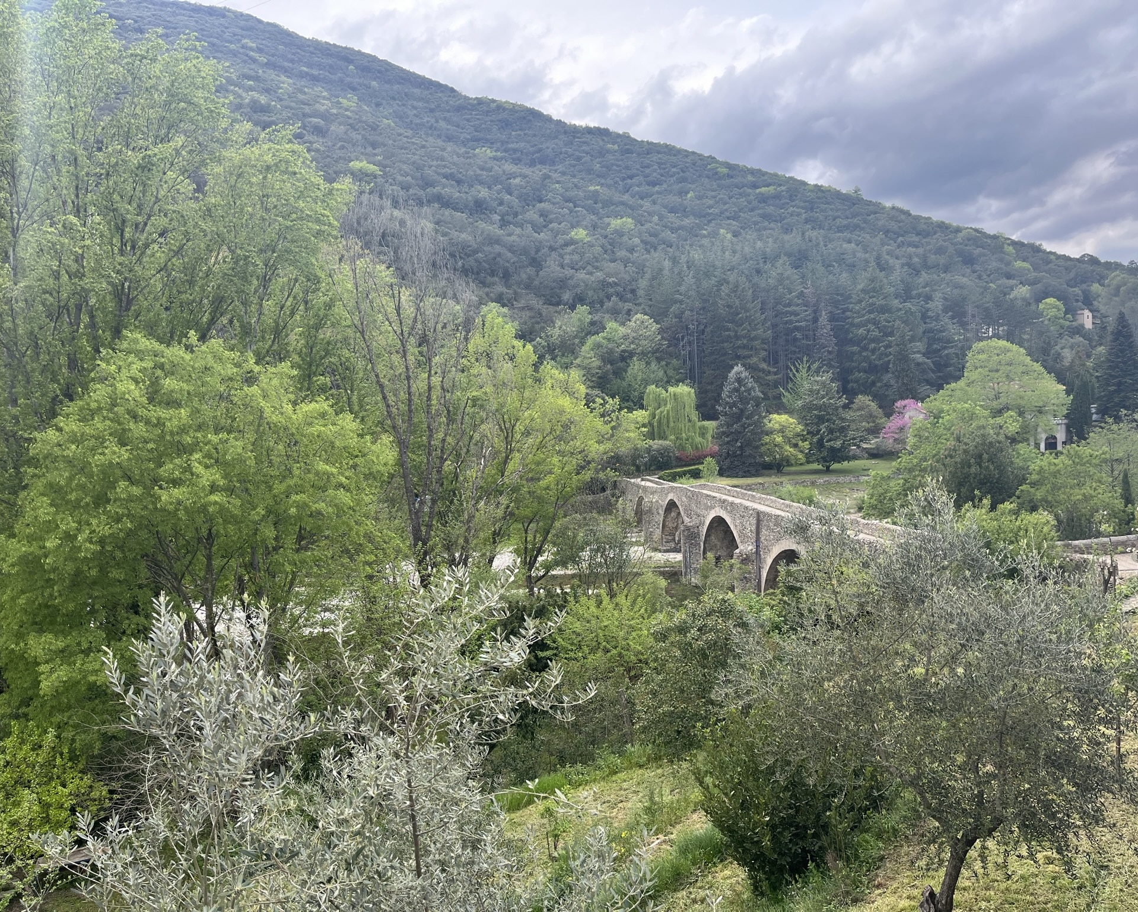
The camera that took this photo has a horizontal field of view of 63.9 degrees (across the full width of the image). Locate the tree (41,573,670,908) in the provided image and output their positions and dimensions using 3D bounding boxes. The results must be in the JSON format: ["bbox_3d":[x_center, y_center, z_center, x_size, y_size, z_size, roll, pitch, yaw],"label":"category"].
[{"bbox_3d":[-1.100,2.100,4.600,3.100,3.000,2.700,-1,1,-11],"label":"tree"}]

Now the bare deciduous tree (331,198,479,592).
[{"bbox_3d":[-11.739,-4.840,66.000,10.641,28.146,10.641,0,1,-10],"label":"bare deciduous tree"}]

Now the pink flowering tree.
[{"bbox_3d":[52.506,-4.462,143.000,8.478,8.776,8.478,0,1,20],"label":"pink flowering tree"}]

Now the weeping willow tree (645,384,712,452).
[{"bbox_3d":[16.530,-5.201,137.000,10.118,11.115,10.118,0,1,7],"label":"weeping willow tree"}]

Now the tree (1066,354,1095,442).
[{"bbox_3d":[84.018,-9.205,150.000,4.681,14.822,4.681,0,1,29],"label":"tree"}]

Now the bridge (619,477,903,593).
[{"bbox_3d":[13.300,6.800,85.000,5.200,8.200,75.000,0,1,-7],"label":"bridge"}]

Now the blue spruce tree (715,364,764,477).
[{"bbox_3d":[23.778,-4.954,127.000,7.001,15.588,7.001,0,1,11],"label":"blue spruce tree"}]

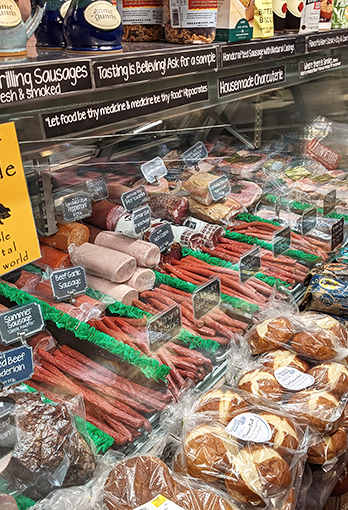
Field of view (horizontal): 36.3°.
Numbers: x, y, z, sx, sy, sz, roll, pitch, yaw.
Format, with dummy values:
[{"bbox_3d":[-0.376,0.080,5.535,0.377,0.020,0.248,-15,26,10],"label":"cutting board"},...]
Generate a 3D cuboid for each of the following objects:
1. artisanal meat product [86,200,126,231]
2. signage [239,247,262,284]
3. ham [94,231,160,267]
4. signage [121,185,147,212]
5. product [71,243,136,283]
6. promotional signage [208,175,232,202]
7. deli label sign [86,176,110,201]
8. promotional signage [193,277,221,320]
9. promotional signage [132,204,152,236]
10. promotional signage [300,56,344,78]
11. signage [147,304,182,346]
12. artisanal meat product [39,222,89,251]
[{"bbox_3d":[-0.241,-0.131,1.541,0.180,0.062,0.062,16,30,32],"label":"artisanal meat product"},{"bbox_3d":[0.202,0.028,1.400,0.006,0.074,0.099,14,28,38],"label":"signage"},{"bbox_3d":[-0.137,-0.022,1.543,0.205,0.072,0.072,16,29,33],"label":"ham"},{"bbox_3d":[-0.126,-0.189,1.760,0.092,0.066,0.006,-29,33,-24],"label":"signage"},{"bbox_3d":[-0.175,0.013,1.273,0.155,0.057,0.057,16,30,32],"label":"product"},{"bbox_3d":[0.144,-0.209,1.646,0.089,0.056,0.005,-33,21,-36],"label":"promotional signage"},{"bbox_3d":[-0.209,-0.181,1.468,0.005,0.056,0.089,-11,9,27],"label":"deli label sign"},{"bbox_3d":[0.079,0.105,1.250,0.006,0.074,0.098,16,29,39],"label":"promotional signage"},{"bbox_3d":[-0.095,-0.104,1.600,0.006,0.075,0.099,9,26,29],"label":"promotional signage"},{"bbox_3d":[0.382,-0.486,1.359,0.004,0.034,0.265,11,27,36],"label":"promotional signage"},{"bbox_3d":[-0.019,0.152,1.120,0.006,0.077,0.104,14,29,38],"label":"signage"},{"bbox_3d":[-0.366,-0.082,1.650,0.200,0.077,0.077,16,29,33],"label":"artisanal meat product"}]

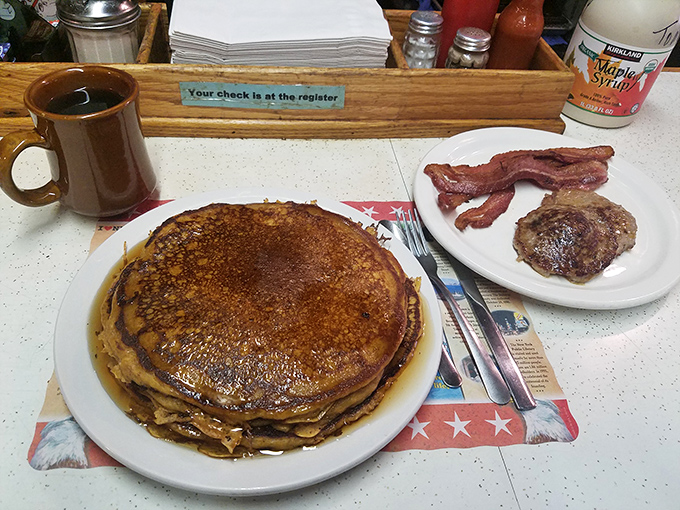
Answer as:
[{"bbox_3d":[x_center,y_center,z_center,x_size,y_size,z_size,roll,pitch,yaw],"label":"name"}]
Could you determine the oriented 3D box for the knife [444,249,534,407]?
[{"bbox_3d":[0.107,0.028,0.431,0.018,0.005,0.212,-5,47,-11],"label":"knife"}]

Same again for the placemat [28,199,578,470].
[{"bbox_3d":[-0.024,0.036,0.412,0.347,0.002,0.245,-1,46,-7],"label":"placemat"}]

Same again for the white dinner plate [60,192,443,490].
[{"bbox_3d":[-0.061,0.042,0.387,0.264,0.024,0.264,3,46,-3],"label":"white dinner plate"}]

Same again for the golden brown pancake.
[{"bbox_3d":[-0.049,0.034,0.372,0.215,0.042,0.208,-1,46,-7],"label":"golden brown pancake"}]

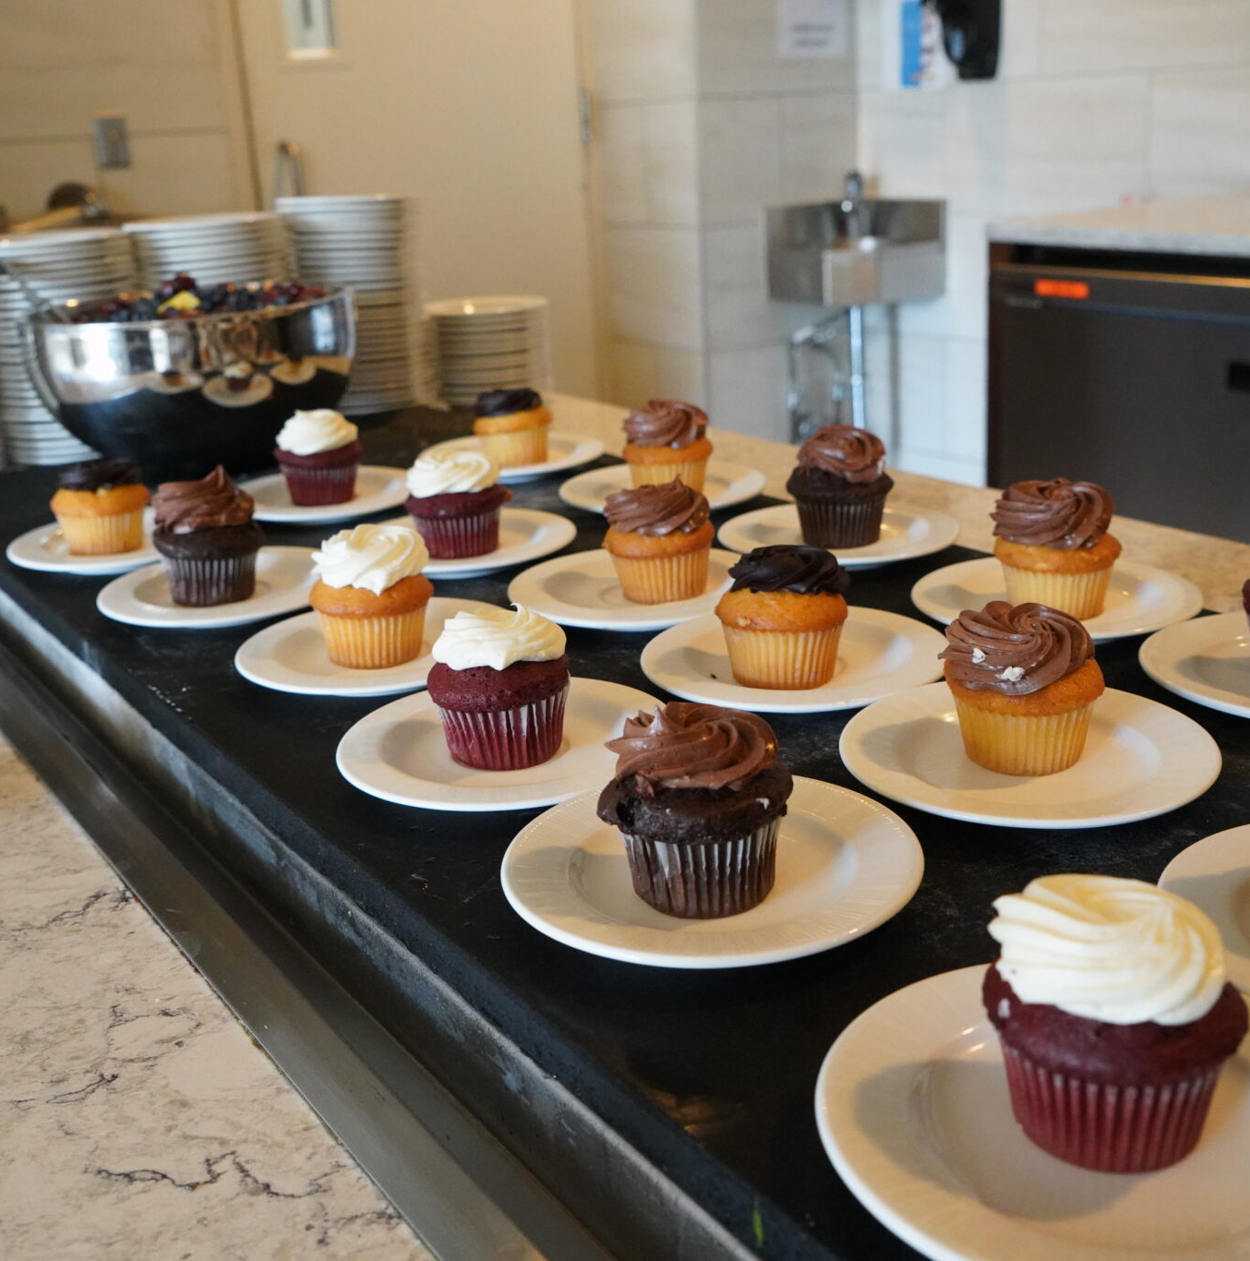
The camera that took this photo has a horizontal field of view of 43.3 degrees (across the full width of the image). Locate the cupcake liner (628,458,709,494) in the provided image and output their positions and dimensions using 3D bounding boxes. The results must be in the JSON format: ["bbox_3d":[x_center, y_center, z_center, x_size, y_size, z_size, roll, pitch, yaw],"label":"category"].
[{"bbox_3d":[0.036,-0.124,1.263,0.065,0.032,0.065,-3,18,0],"label":"cupcake liner"}]

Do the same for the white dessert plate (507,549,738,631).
[{"bbox_3d":[0.010,-0.023,1.001,0.166,0.019,0.166,-3,18,1],"label":"white dessert plate"}]

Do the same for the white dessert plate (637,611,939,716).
[{"bbox_3d":[0.088,0.021,0.828,0.160,0.019,0.160,-3,18,1],"label":"white dessert plate"}]

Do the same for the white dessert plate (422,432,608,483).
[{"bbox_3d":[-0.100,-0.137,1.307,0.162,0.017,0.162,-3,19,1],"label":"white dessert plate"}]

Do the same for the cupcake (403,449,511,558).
[{"bbox_3d":[-0.119,-0.093,1.129,0.075,0.073,0.075,-3,18,0],"label":"cupcake"}]

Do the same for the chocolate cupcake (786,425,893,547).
[{"bbox_3d":[0.151,-0.104,1.104,0.075,0.080,0.075,-3,18,0],"label":"chocolate cupcake"}]

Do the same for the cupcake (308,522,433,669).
[{"bbox_3d":[-0.143,-0.022,0.877,0.070,0.074,0.070,-3,18,1],"label":"cupcake"}]

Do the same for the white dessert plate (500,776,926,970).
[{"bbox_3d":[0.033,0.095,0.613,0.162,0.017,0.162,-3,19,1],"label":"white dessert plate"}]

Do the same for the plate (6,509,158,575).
[{"bbox_3d":[-0.378,-0.063,1.191,0.166,0.019,0.166,-3,18,0],"label":"plate"}]

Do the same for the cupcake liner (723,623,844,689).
[{"bbox_3d":[0.082,0.007,0.813,0.062,0.031,0.062,-3,19,0],"label":"cupcake liner"}]

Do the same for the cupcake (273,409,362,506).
[{"bbox_3d":[-0.238,-0.135,1.222,0.067,0.068,0.067,-3,19,0],"label":"cupcake"}]

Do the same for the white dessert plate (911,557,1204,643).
[{"bbox_3d":[0.254,-0.013,0.931,0.166,0.019,0.166,-3,18,1],"label":"white dessert plate"}]

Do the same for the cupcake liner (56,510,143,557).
[{"bbox_3d":[-0.383,-0.077,1.159,0.063,0.030,0.063,-14,21,-31],"label":"cupcake liner"}]

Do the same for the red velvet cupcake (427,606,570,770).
[{"bbox_3d":[-0.058,0.023,0.734,0.068,0.069,0.068,-3,18,1],"label":"red velvet cupcake"}]

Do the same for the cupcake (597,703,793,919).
[{"bbox_3d":[0.028,0.063,0.592,0.073,0.072,0.073,-3,18,1],"label":"cupcake"}]

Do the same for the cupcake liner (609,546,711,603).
[{"bbox_3d":[0.023,-0.037,0.942,0.060,0.029,0.060,-3,19,0],"label":"cupcake liner"}]

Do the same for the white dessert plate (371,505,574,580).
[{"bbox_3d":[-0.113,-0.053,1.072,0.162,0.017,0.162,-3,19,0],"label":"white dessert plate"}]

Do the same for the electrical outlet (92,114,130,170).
[{"bbox_3d":[-1.145,-1.088,3.520,0.072,0.116,0.010,-14,21,-31],"label":"electrical outlet"}]

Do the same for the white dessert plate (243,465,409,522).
[{"bbox_3d":[-0.250,-0.110,1.313,0.166,0.019,0.166,-3,18,0],"label":"white dessert plate"}]

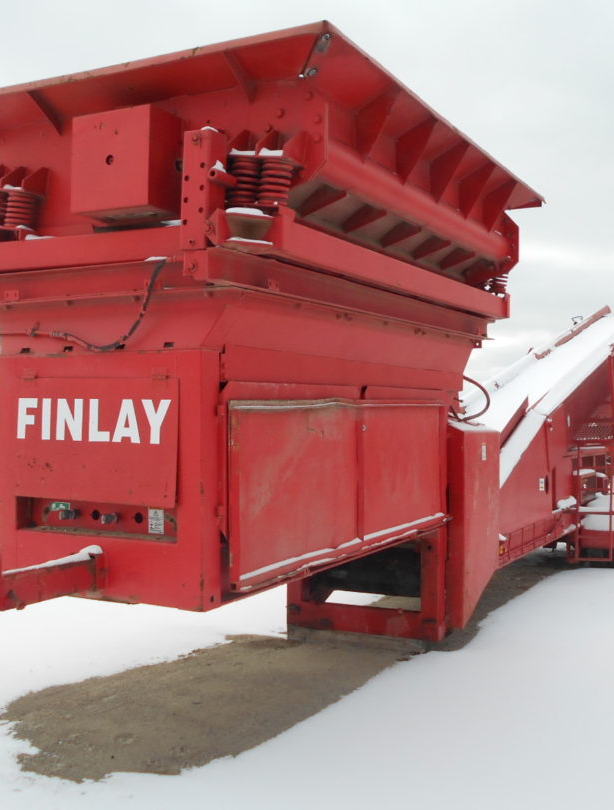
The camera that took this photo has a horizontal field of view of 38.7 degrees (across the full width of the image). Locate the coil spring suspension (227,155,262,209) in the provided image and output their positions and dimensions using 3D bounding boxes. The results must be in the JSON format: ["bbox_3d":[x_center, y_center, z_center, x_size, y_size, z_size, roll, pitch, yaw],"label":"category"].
[{"bbox_3d":[-0.368,-1.294,5.060,0.178,0.280,0.178,1,0,0],"label":"coil spring suspension"}]

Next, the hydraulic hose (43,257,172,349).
[{"bbox_3d":[-1.200,-0.587,5.150,0.840,0.520,0.160,1,0,27],"label":"hydraulic hose"}]

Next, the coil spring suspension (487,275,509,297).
[{"bbox_3d":[1.945,-1.216,8.850,0.178,0.280,0.178,1,0,27],"label":"coil spring suspension"}]

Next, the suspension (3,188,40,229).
[{"bbox_3d":[-1.892,-1.289,5.760,0.178,0.280,0.178,1,0,27],"label":"suspension"}]

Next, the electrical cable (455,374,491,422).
[{"bbox_3d":[1.706,-0.067,8.950,0.320,0.470,0.320,1,0,27],"label":"electrical cable"}]

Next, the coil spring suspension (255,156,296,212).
[{"bbox_3d":[-0.176,-1.258,4.960,0.178,0.280,0.178,1,0,27],"label":"coil spring suspension"}]

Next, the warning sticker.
[{"bbox_3d":[-0.910,0.707,5.285,0.120,0.150,0.005,1,0,27],"label":"warning sticker"}]

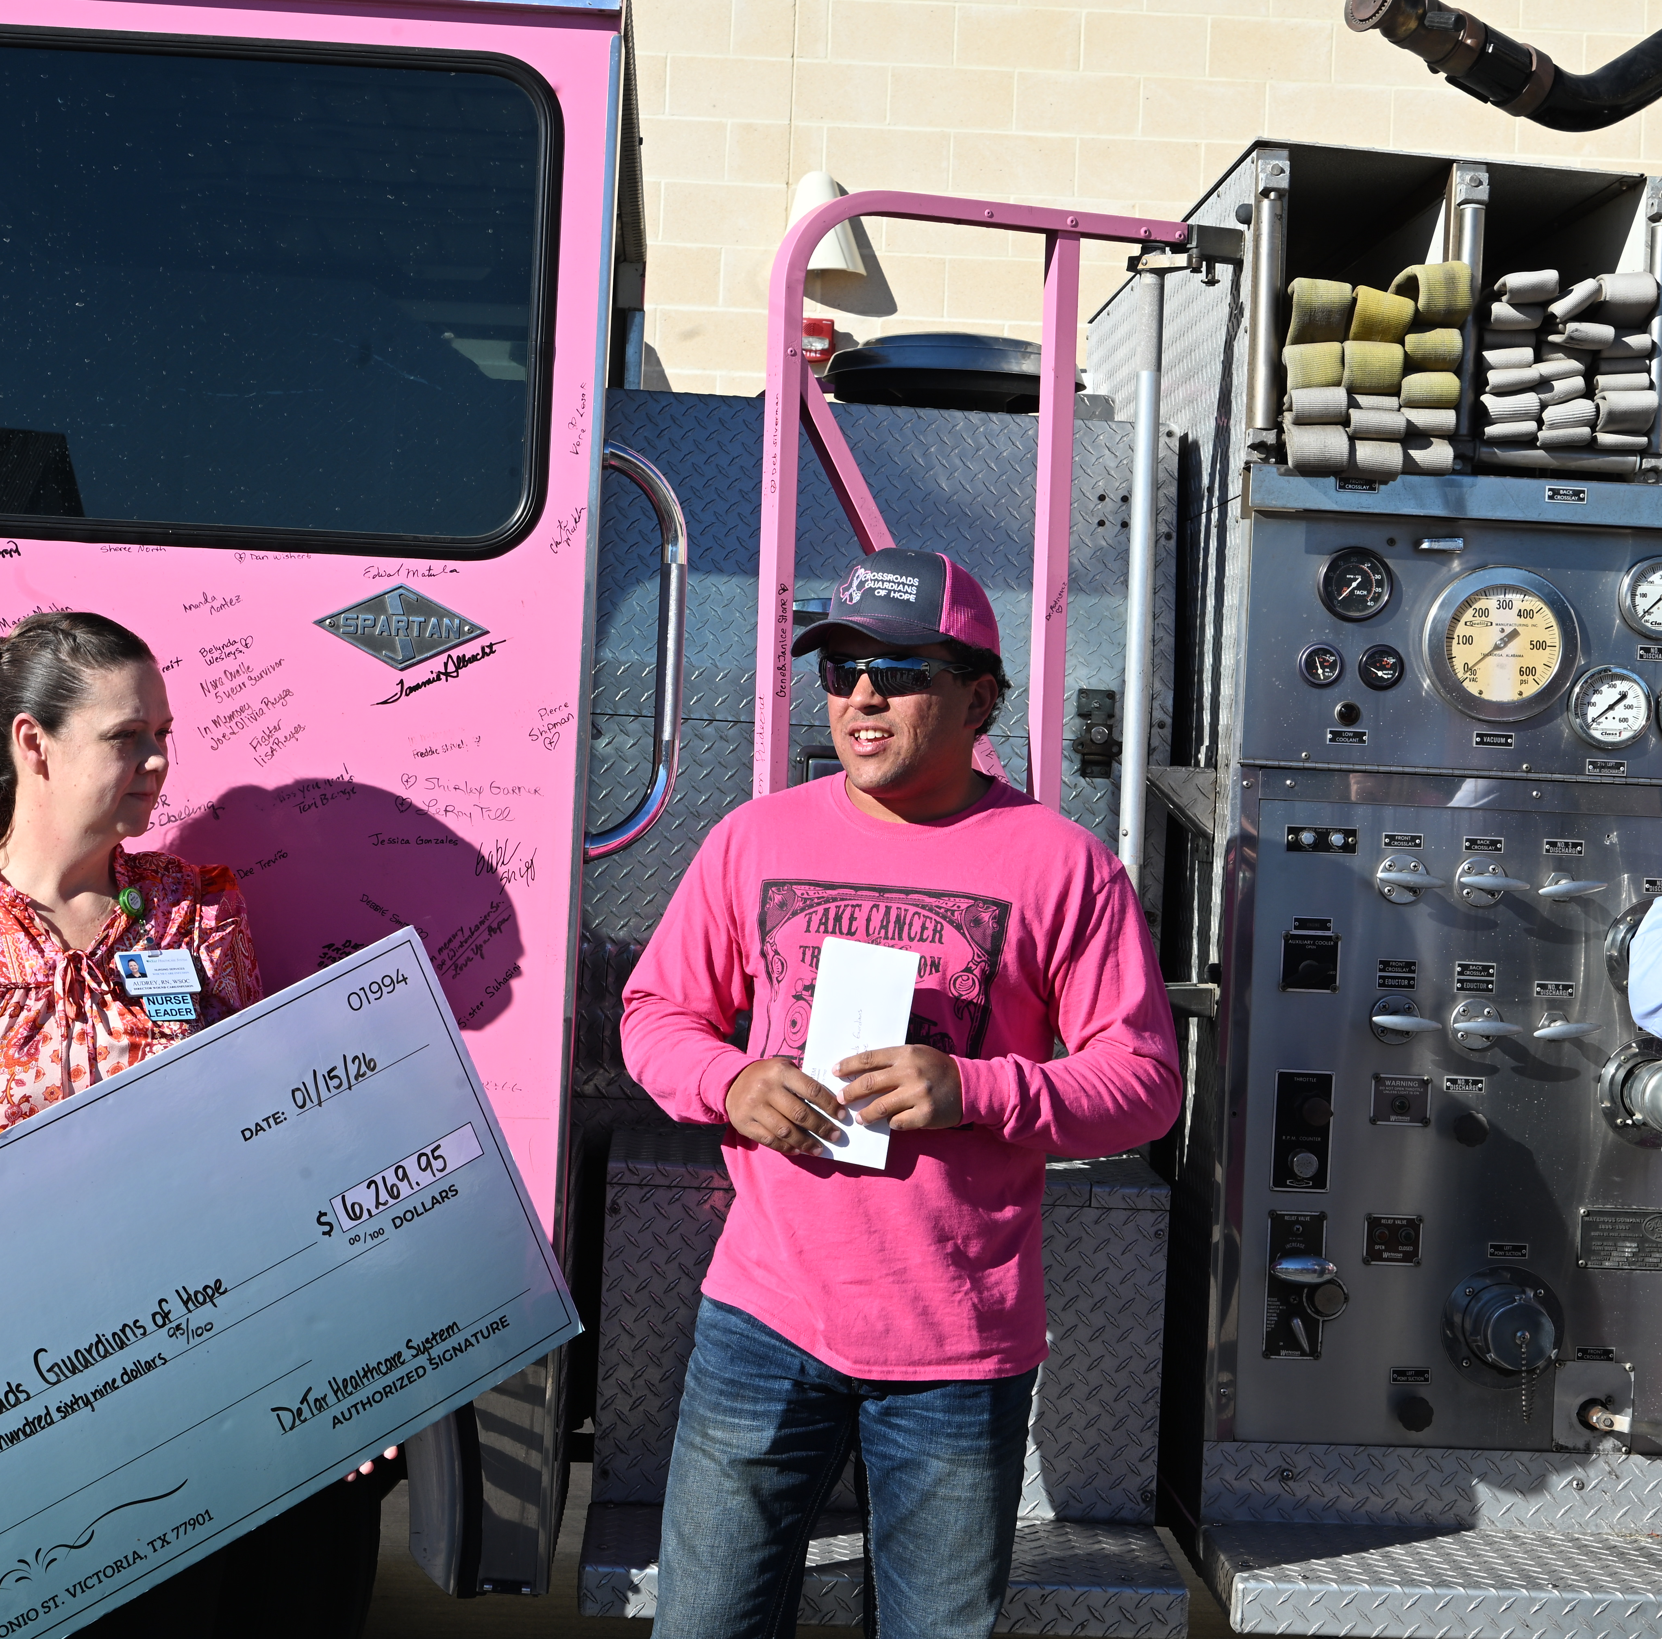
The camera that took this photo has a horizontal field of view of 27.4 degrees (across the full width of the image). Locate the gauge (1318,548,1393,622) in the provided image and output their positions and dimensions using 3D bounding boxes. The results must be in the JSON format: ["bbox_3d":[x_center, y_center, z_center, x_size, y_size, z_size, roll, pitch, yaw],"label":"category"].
[{"bbox_3d":[0.669,-0.300,4.354,0.093,0.093,0.028,3,-1,-4],"label":"gauge"}]

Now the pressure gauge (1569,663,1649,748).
[{"bbox_3d":[0.996,-0.143,4.371,0.103,0.103,0.034,3,-1,-4],"label":"pressure gauge"}]

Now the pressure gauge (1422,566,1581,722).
[{"bbox_3d":[0.855,-0.223,4.357,0.194,0.194,0.046,3,-1,-4],"label":"pressure gauge"}]

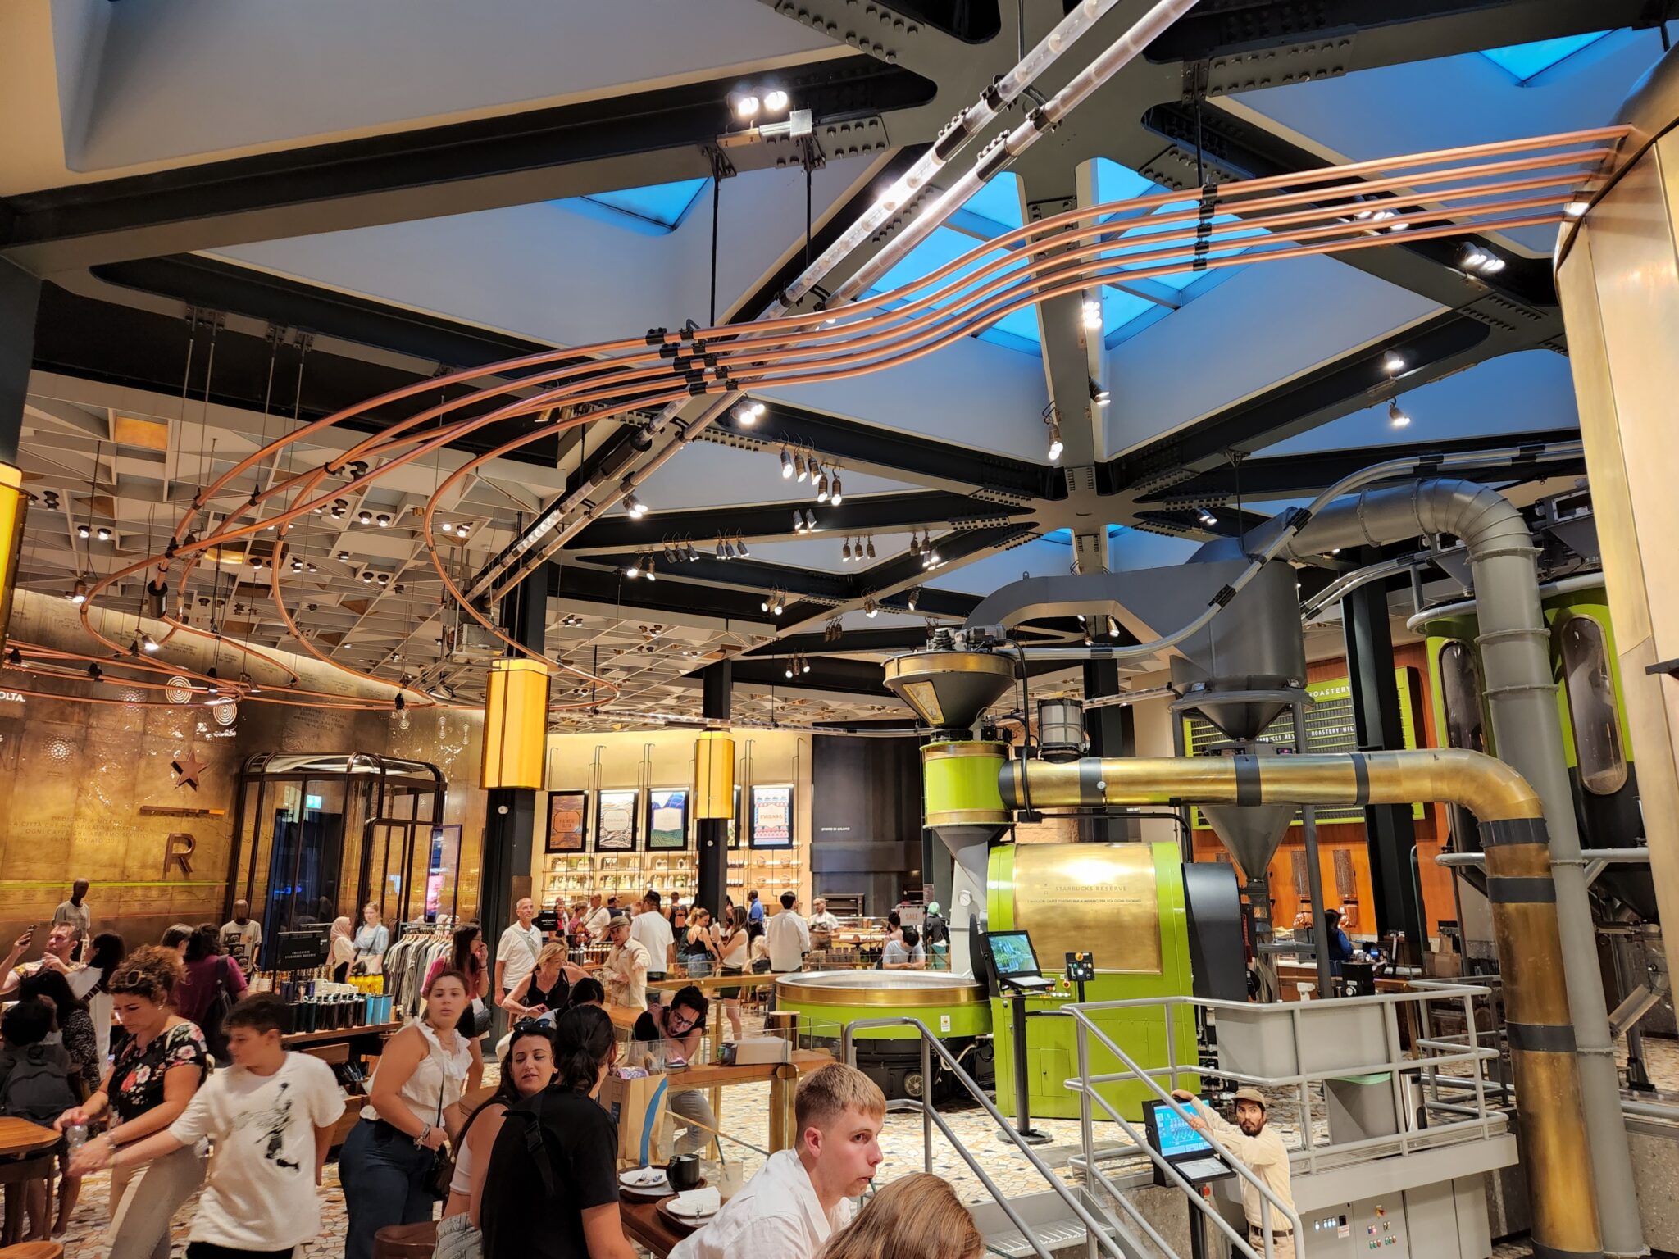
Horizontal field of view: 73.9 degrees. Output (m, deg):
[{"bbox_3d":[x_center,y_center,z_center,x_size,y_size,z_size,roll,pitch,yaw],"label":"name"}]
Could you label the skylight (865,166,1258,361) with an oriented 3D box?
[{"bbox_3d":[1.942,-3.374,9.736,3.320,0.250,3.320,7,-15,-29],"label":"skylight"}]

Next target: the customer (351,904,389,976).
[{"bbox_3d":[-5.594,4.100,13.217,0.430,1.671,0.300,3,-13,-11],"label":"customer"}]

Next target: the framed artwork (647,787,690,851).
[{"bbox_3d":[-3.561,3.951,23.205,0.930,1.280,0.080,-3,-13,14],"label":"framed artwork"}]

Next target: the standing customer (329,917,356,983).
[{"bbox_3d":[-6.060,4.252,13.521,0.380,1.500,0.450,1,-13,-3],"label":"standing customer"}]

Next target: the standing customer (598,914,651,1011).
[{"bbox_3d":[-2.085,3.619,10.765,0.500,1.660,0.370,-6,-14,24],"label":"standing customer"}]

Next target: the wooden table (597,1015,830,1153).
[{"bbox_3d":[-0.720,2.673,5.511,1.350,1.000,0.580,7,-15,-29],"label":"wooden table"}]

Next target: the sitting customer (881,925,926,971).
[{"bbox_3d":[0.713,3.956,12.403,0.550,1.200,0.650,-1,-13,3],"label":"sitting customer"}]

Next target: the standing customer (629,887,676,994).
[{"bbox_3d":[-2.070,3.826,12.357,0.520,1.820,0.340,3,-13,-12],"label":"standing customer"}]

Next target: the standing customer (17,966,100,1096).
[{"bbox_3d":[-4.414,2.653,6.323,0.600,1.380,0.500,0,-13,0],"label":"standing customer"}]

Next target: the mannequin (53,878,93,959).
[{"bbox_3d":[-9.707,4.080,14.049,0.300,1.860,0.480,-3,-13,14],"label":"mannequin"}]

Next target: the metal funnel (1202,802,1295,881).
[{"bbox_3d":[3.981,1.975,10.815,1.100,0.950,1.100,0,-13,0],"label":"metal funnel"}]

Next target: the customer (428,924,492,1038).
[{"bbox_3d":[-2.964,3.093,8.626,0.420,1.578,0.460,3,-13,-11],"label":"customer"}]

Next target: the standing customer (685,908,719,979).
[{"bbox_3d":[-1.680,4.265,13.592,0.430,1.660,0.320,-10,-16,36],"label":"standing customer"}]

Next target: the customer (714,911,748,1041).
[{"bbox_3d":[-1.231,4.026,12.829,0.450,1.620,0.450,-3,-13,11],"label":"customer"}]

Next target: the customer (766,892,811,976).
[{"bbox_3d":[-0.610,3.997,13.036,0.530,1.790,0.340,-3,-13,11],"label":"customer"}]

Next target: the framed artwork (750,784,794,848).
[{"bbox_3d":[-1.362,3.796,22.500,0.920,1.280,0.080,-5,-14,20],"label":"framed artwork"}]

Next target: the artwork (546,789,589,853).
[{"bbox_3d":[-5.492,3.900,22.636,0.876,1.213,0.080,-3,-13,14],"label":"artwork"}]

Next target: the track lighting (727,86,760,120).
[{"bbox_3d":[-0.542,-2.959,6.269,0.120,0.180,0.125,12,-55,-41],"label":"track lighting"}]

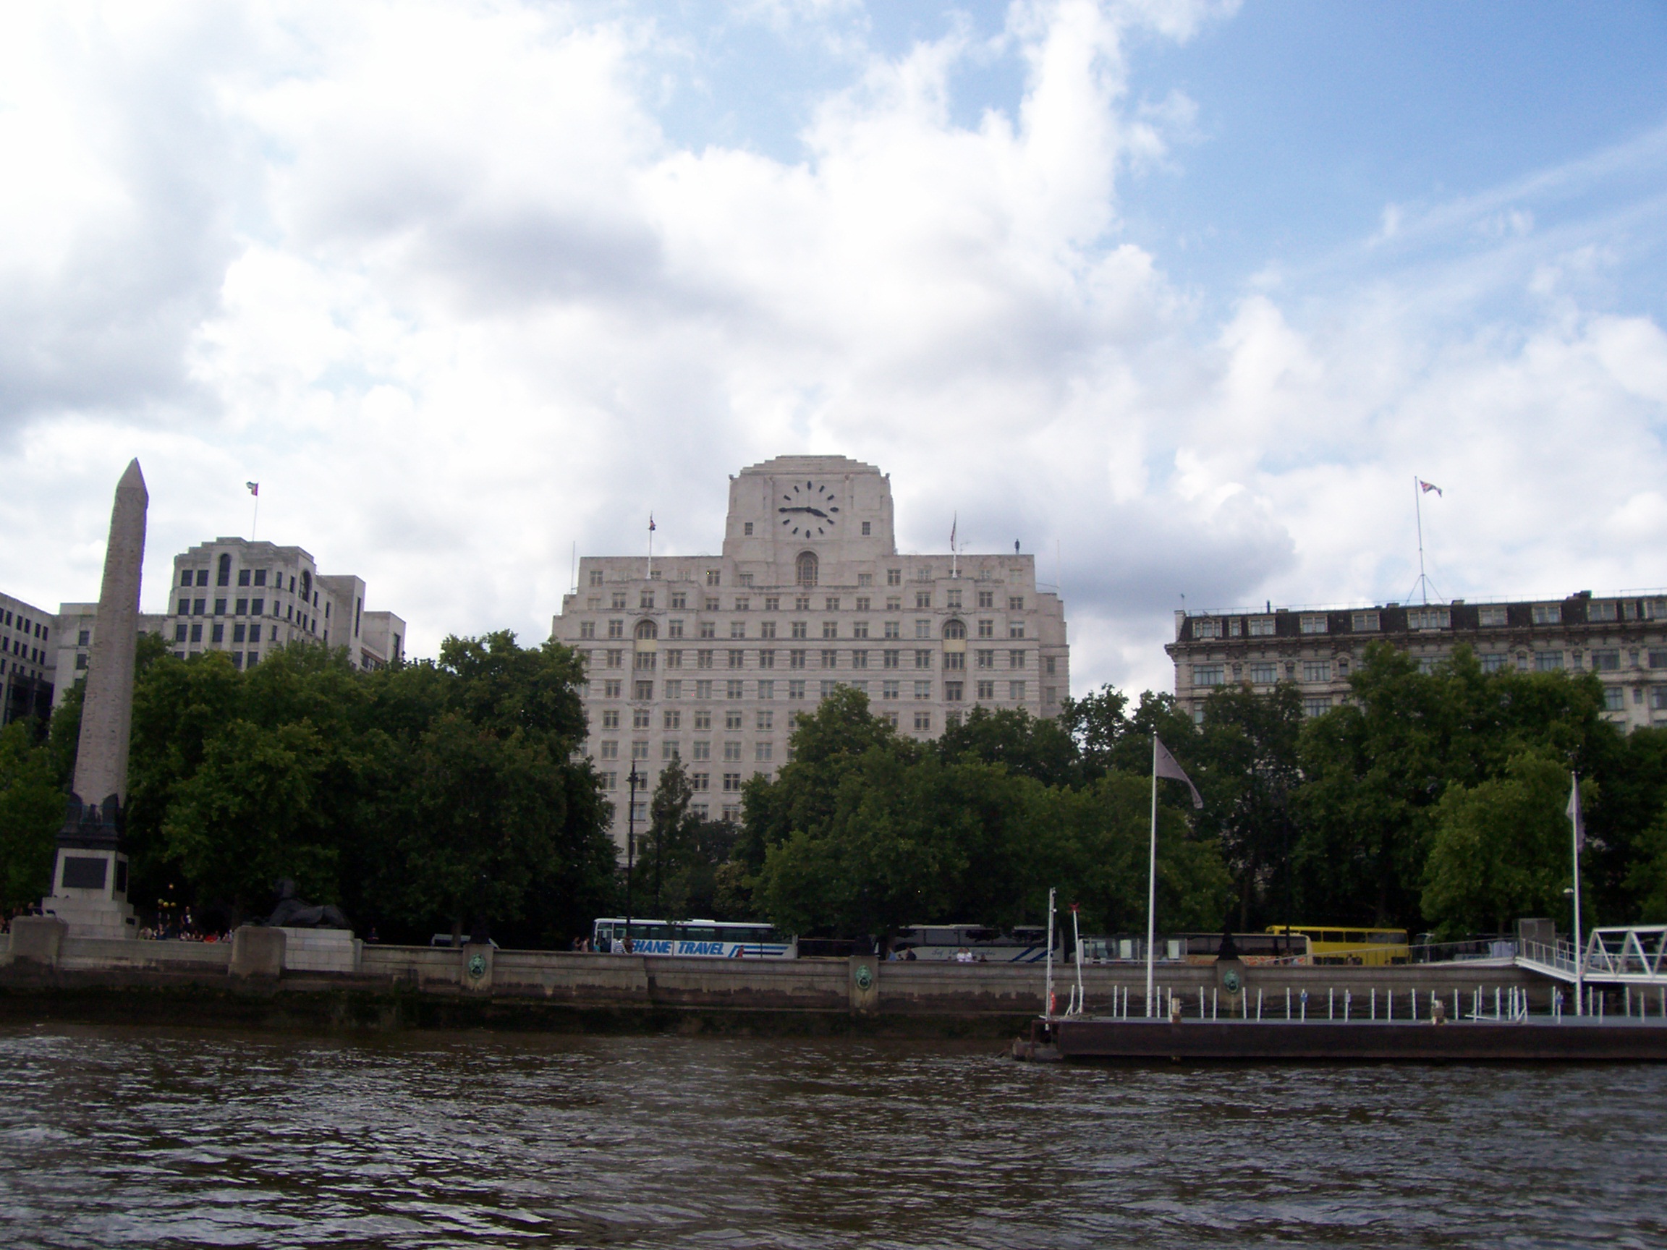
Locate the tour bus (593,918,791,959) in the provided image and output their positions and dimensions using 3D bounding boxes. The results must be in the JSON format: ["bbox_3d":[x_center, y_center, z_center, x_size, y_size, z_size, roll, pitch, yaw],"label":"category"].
[{"bbox_3d":[-8.084,19.065,95.692,12.000,3.400,2.550,3,-11,-8],"label":"tour bus"}]

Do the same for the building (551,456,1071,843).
[{"bbox_3d":[-1.211,12.103,214.788,64.000,64.000,36.000,0,-11,6],"label":"building"}]

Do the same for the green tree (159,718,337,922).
[{"bbox_3d":[-34.052,12.632,94.745,10.278,14.594,9.765,3,-11,-10],"label":"green tree"}]

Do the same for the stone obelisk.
[{"bbox_3d":[-39.275,3.967,89.116,4.600,27.000,4.600,3,-12,-11],"label":"stone obelisk"}]

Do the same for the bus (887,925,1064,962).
[{"bbox_3d":[8.250,20.134,99.513,12.000,3.400,2.550,3,-11,-8],"label":"bus"}]

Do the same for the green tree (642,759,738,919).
[{"bbox_3d":[-10.500,17.269,117.866,6.982,15.369,6.633,3,-11,-9],"label":"green tree"}]

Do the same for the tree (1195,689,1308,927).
[{"bbox_3d":[30.372,14.957,119.490,8.600,21.936,8.600,3,-11,-8],"label":"tree"}]

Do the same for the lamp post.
[{"bbox_3d":[-11.594,13.904,93.550,0.750,12.300,0.750,3,-11,-9],"label":"lamp post"}]

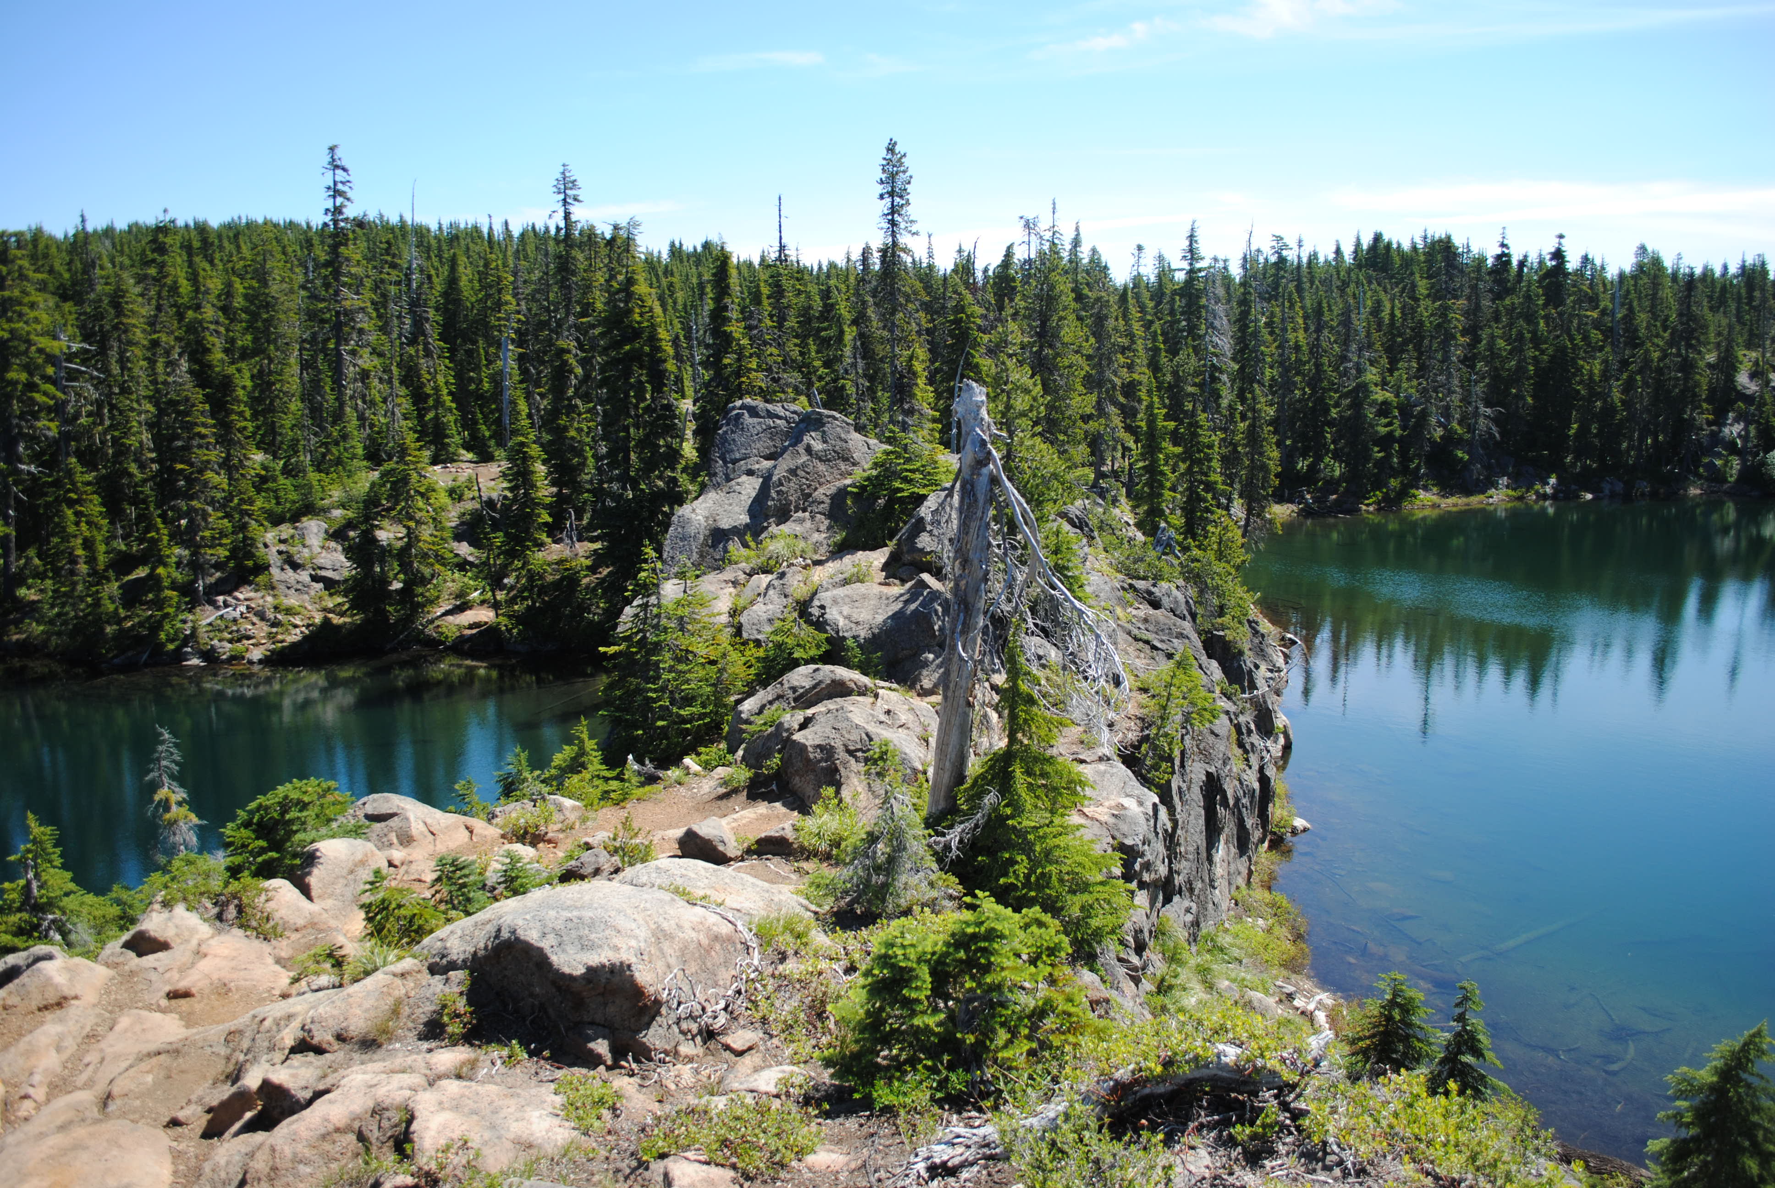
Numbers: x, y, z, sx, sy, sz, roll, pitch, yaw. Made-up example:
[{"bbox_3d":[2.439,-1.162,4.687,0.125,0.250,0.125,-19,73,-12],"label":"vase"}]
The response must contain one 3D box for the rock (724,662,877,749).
[{"bbox_3d":[-0.930,1.191,14.151,1.500,0.920,1.150,-1,8,-4],"label":"rock"}]

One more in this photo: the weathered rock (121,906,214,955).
[{"bbox_3d":[-3.996,1.866,7.400,0.520,0.250,0.450,0,8,0],"label":"weathered rock"}]

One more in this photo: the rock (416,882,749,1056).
[{"bbox_3d":[-1.716,2.064,7.651,1.780,0.760,1.200,-1,8,-5],"label":"rock"}]

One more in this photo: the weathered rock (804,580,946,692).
[{"bbox_3d":[-0.117,0.499,15.000,1.650,1.100,1.300,0,7,0],"label":"weathered rock"}]

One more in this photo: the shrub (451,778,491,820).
[{"bbox_3d":[-3.533,1.751,11.300,0.360,0.380,0.330,0,7,0],"label":"shrub"}]

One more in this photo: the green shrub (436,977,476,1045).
[{"bbox_3d":[-2.074,1.997,6.400,0.174,0.318,0.157,-4,10,-19],"label":"green shrub"}]

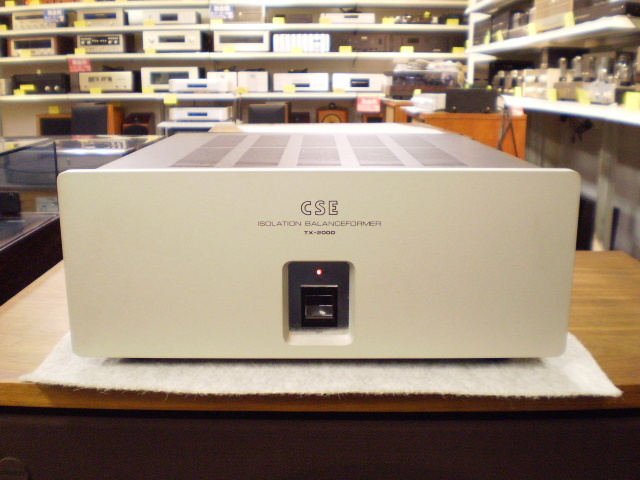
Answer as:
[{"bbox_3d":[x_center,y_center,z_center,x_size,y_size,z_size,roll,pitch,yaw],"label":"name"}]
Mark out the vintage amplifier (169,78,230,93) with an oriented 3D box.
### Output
[{"bbox_3d":[-0.921,-1.199,5.194,0.440,0.101,0.370,0,13,0],"label":"vintage amplifier"}]

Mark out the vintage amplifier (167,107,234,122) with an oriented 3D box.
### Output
[{"bbox_3d":[-0.927,-0.986,5.220,0.440,0.103,0.370,0,13,0],"label":"vintage amplifier"}]

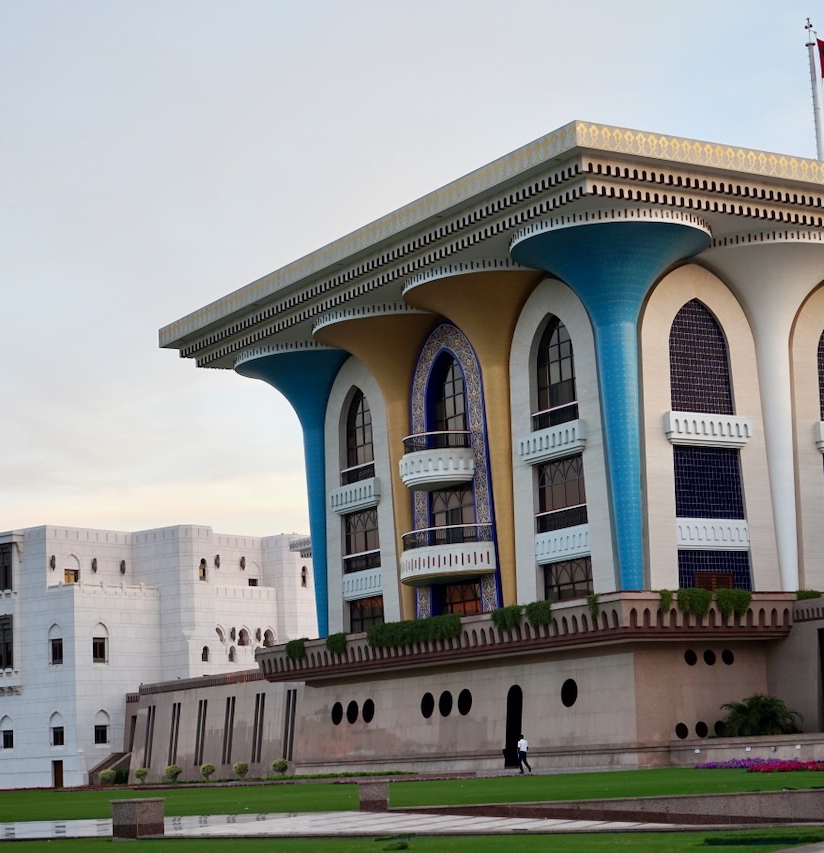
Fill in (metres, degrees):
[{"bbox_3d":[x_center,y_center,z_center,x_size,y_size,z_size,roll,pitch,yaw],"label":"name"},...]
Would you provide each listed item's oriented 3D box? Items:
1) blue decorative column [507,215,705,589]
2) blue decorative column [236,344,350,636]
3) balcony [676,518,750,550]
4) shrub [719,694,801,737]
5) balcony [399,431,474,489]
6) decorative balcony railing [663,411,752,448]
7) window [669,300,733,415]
[{"bbox_3d":[9.545,-0.246,84.070,9.300,17.300,9.300,-3,-10,0],"label":"blue decorative column"},{"bbox_3d":[-5.308,4.485,106.696,9.300,17.300,9.300,-3,-10,0],"label":"blue decorative column"},{"bbox_3d":[14.032,5.093,86.620,4.360,1.457,0.353,3,-11,-33],"label":"balcony"},{"bbox_3d":[15.283,12.791,81.006,3.437,2.020,3.331,-3,-10,-1],"label":"shrub"},{"bbox_3d":[0.934,1.868,94.658,2.800,2.750,4.500,4,-12,-33],"label":"balcony"},{"bbox_3d":[14.063,0.221,87.193,5.171,1.495,0.475,3,-11,-33],"label":"decorative balcony railing"},{"bbox_3d":[13.644,-3.227,88.090,4.068,5.796,0.323,3,-11,-33],"label":"window"}]

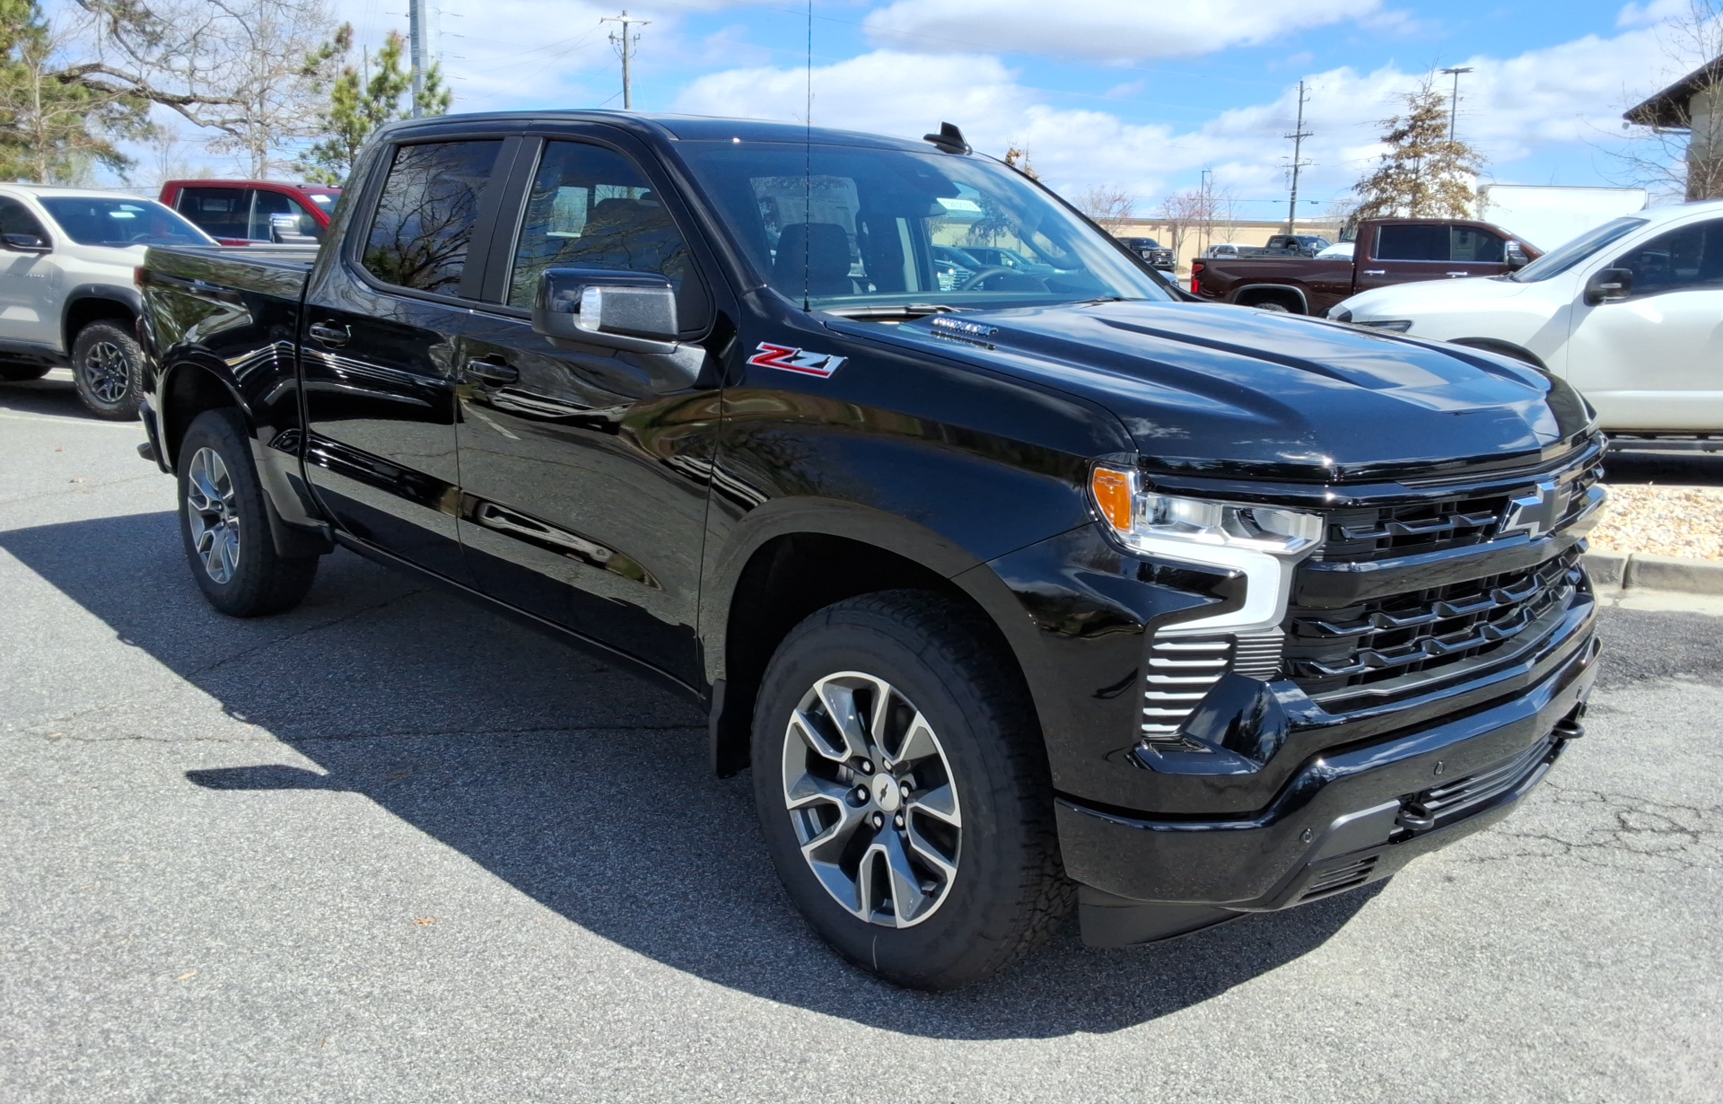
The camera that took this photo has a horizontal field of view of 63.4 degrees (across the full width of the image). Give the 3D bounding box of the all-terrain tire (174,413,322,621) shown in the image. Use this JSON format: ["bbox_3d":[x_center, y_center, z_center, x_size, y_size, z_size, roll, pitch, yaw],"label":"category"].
[{"bbox_3d":[-2.504,-0.164,5.667,0.280,0.825,0.830,-10,18,-43],"label":"all-terrain tire"}]

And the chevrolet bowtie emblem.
[{"bbox_3d":[1.393,-0.092,2.852,0.355,0.128,0.055,-10,18,-43],"label":"chevrolet bowtie emblem"}]

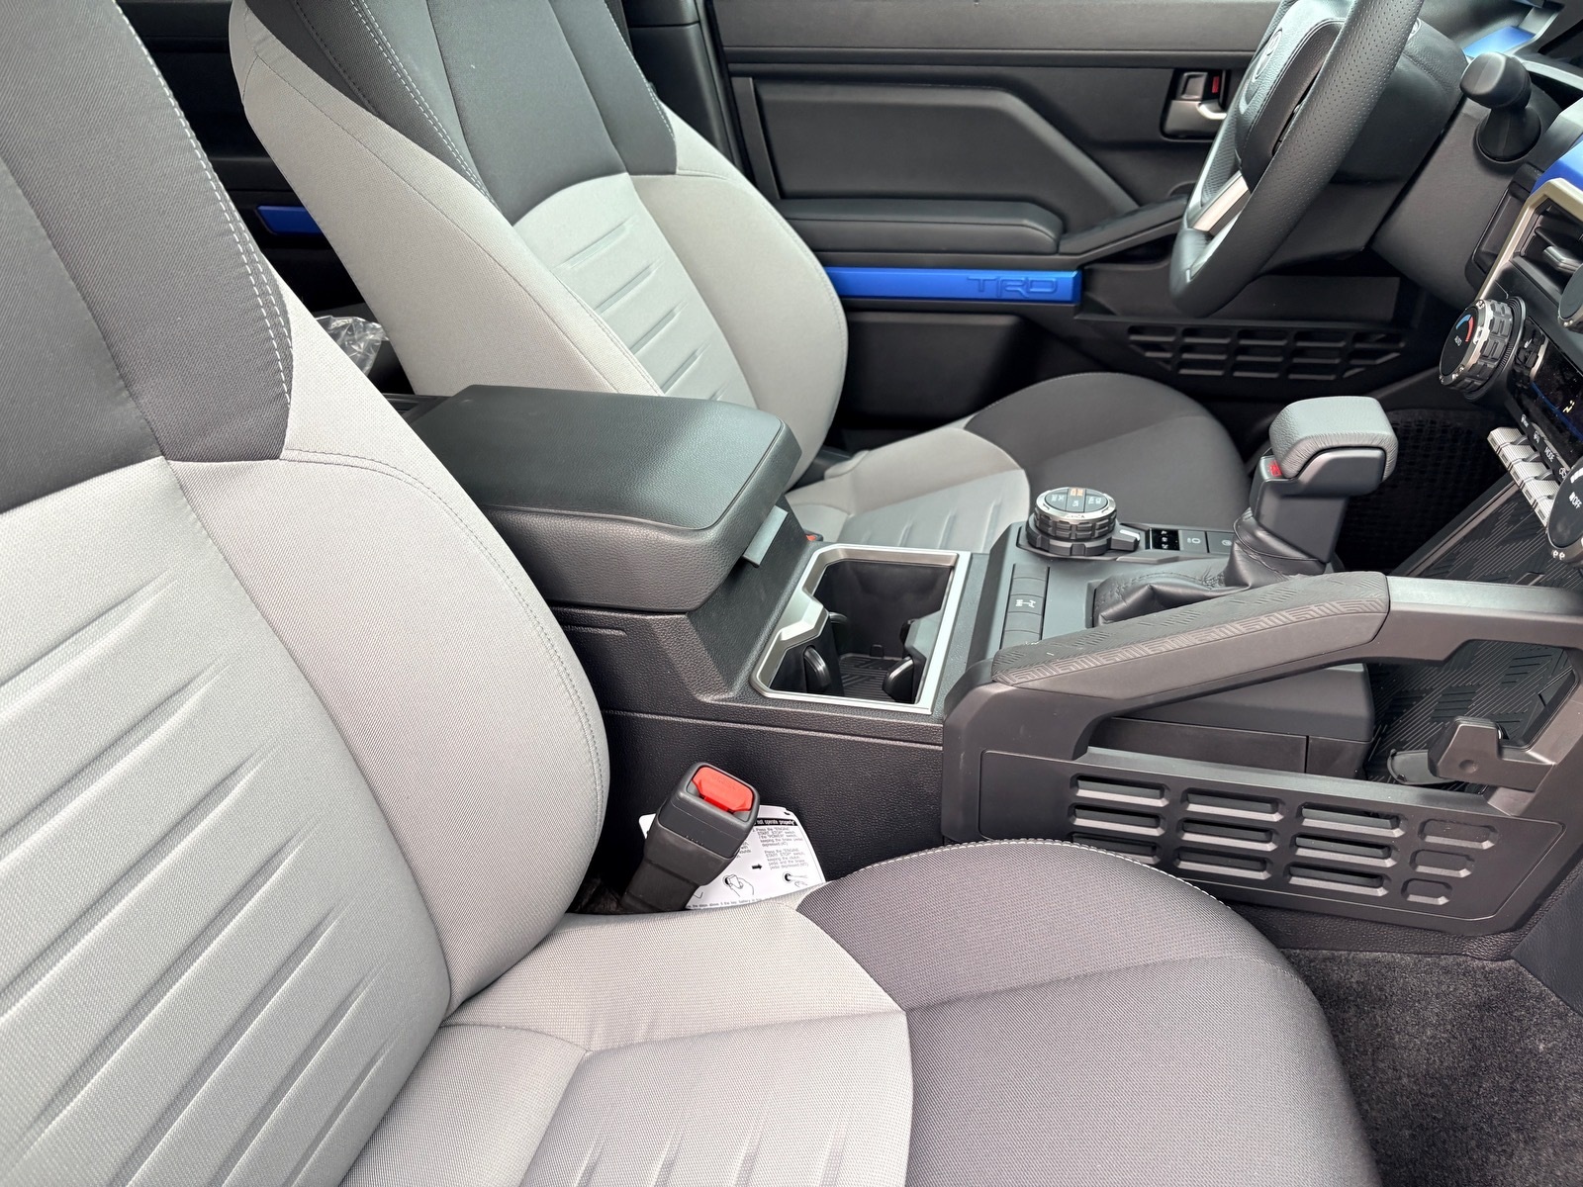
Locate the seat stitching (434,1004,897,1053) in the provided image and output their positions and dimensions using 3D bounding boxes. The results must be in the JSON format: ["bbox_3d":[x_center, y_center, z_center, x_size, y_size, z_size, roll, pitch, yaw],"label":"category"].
[{"bbox_3d":[-0.079,0.282,0.763,0.320,0.034,0.022,-6,31,12],"label":"seat stitching"}]

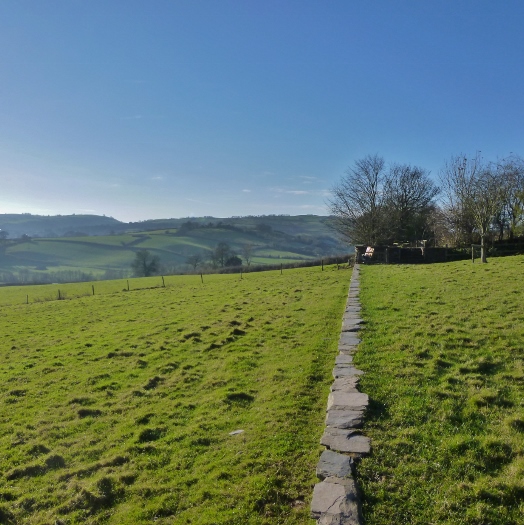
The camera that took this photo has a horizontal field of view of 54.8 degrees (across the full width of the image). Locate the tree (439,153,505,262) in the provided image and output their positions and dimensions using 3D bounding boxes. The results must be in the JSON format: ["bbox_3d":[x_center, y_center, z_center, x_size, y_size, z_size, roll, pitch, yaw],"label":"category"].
[{"bbox_3d":[10.983,-2.883,26.500,3.400,5.600,3.200,0,2,0],"label":"tree"}]

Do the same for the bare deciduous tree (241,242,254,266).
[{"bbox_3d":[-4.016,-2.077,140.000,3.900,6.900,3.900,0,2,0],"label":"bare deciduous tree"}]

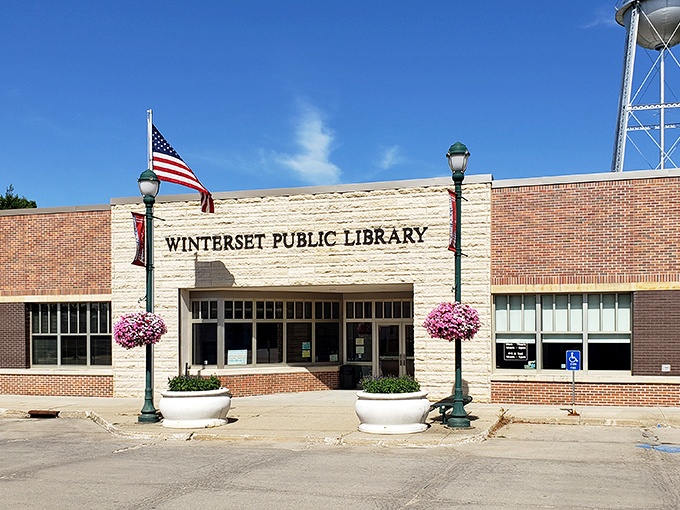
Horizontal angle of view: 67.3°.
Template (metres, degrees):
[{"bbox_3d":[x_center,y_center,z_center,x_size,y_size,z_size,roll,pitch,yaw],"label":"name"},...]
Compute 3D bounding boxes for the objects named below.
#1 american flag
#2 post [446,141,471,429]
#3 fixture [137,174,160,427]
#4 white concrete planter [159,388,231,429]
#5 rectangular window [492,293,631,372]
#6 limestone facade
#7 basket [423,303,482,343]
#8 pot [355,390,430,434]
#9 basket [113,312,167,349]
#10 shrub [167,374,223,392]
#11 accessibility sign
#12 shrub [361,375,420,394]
[{"bbox_3d":[-4.181,-2.304,13.600,1.600,2.300,0.500,2,-5,-20],"label":"american flag"},{"bbox_3d":[2.274,0.566,9.800,0.460,5.500,0.460,-1,-1,10],"label":"post"},{"bbox_3d":[-4.114,0.872,11.000,0.480,5.500,0.480,-1,-1,10],"label":"fixture"},{"bbox_3d":[-2.890,3.046,10.200,1.410,0.720,1.410,0,-5,0],"label":"white concrete planter"},{"bbox_3d":[5.829,2.080,13.500,3.380,2.050,0.140,-1,-5,12],"label":"rectangular window"},{"bbox_3d":[-1.397,1.139,15.185,11.300,6.150,0.800,-1,-1,10],"label":"limestone facade"},{"bbox_3d":[2.096,1.269,9.600,1.080,0.760,1.020,-1,-1,10],"label":"basket"},{"bbox_3d":[0.987,2.923,9.600,1.410,0.720,1.410,-1,-5,12],"label":"pot"},{"bbox_3d":[-3.999,1.508,10.200,1.050,0.720,1.030,-1,-5,12],"label":"basket"},{"bbox_3d":[-2.792,2.485,9.800,1.050,0.360,0.950,-1,-1,10],"label":"shrub"},{"bbox_3d":[5.258,2.380,11.500,0.310,0.455,0.025,-1,-5,12],"label":"accessibility sign"},{"bbox_3d":[0.905,2.329,9.150,1.050,0.360,0.950,-1,-1,10],"label":"shrub"}]

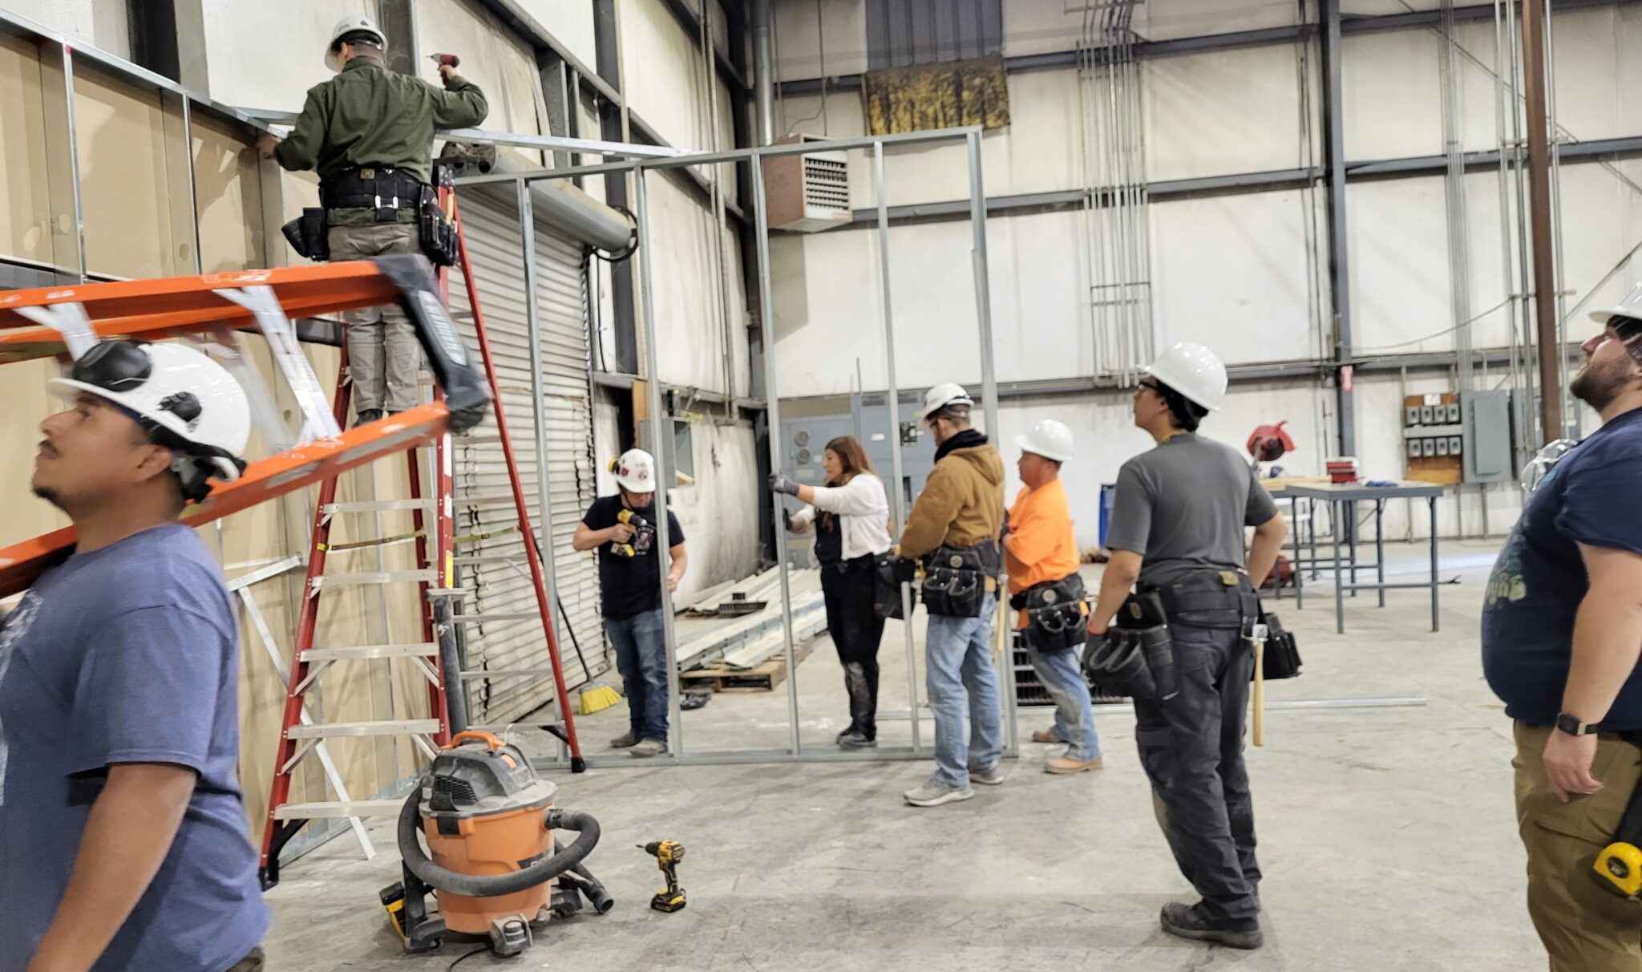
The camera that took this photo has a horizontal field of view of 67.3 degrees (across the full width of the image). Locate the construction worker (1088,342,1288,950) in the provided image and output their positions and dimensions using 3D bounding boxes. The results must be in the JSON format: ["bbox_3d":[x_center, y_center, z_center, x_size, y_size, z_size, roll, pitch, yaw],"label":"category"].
[{"bbox_3d":[1.173,0.456,3.825,0.630,1.785,0.480,-5,2,-38],"label":"construction worker"}]

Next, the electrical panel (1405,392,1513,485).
[{"bbox_3d":[7.461,-0.560,14.412,1.170,1.120,0.200,-3,2,8],"label":"electrical panel"}]

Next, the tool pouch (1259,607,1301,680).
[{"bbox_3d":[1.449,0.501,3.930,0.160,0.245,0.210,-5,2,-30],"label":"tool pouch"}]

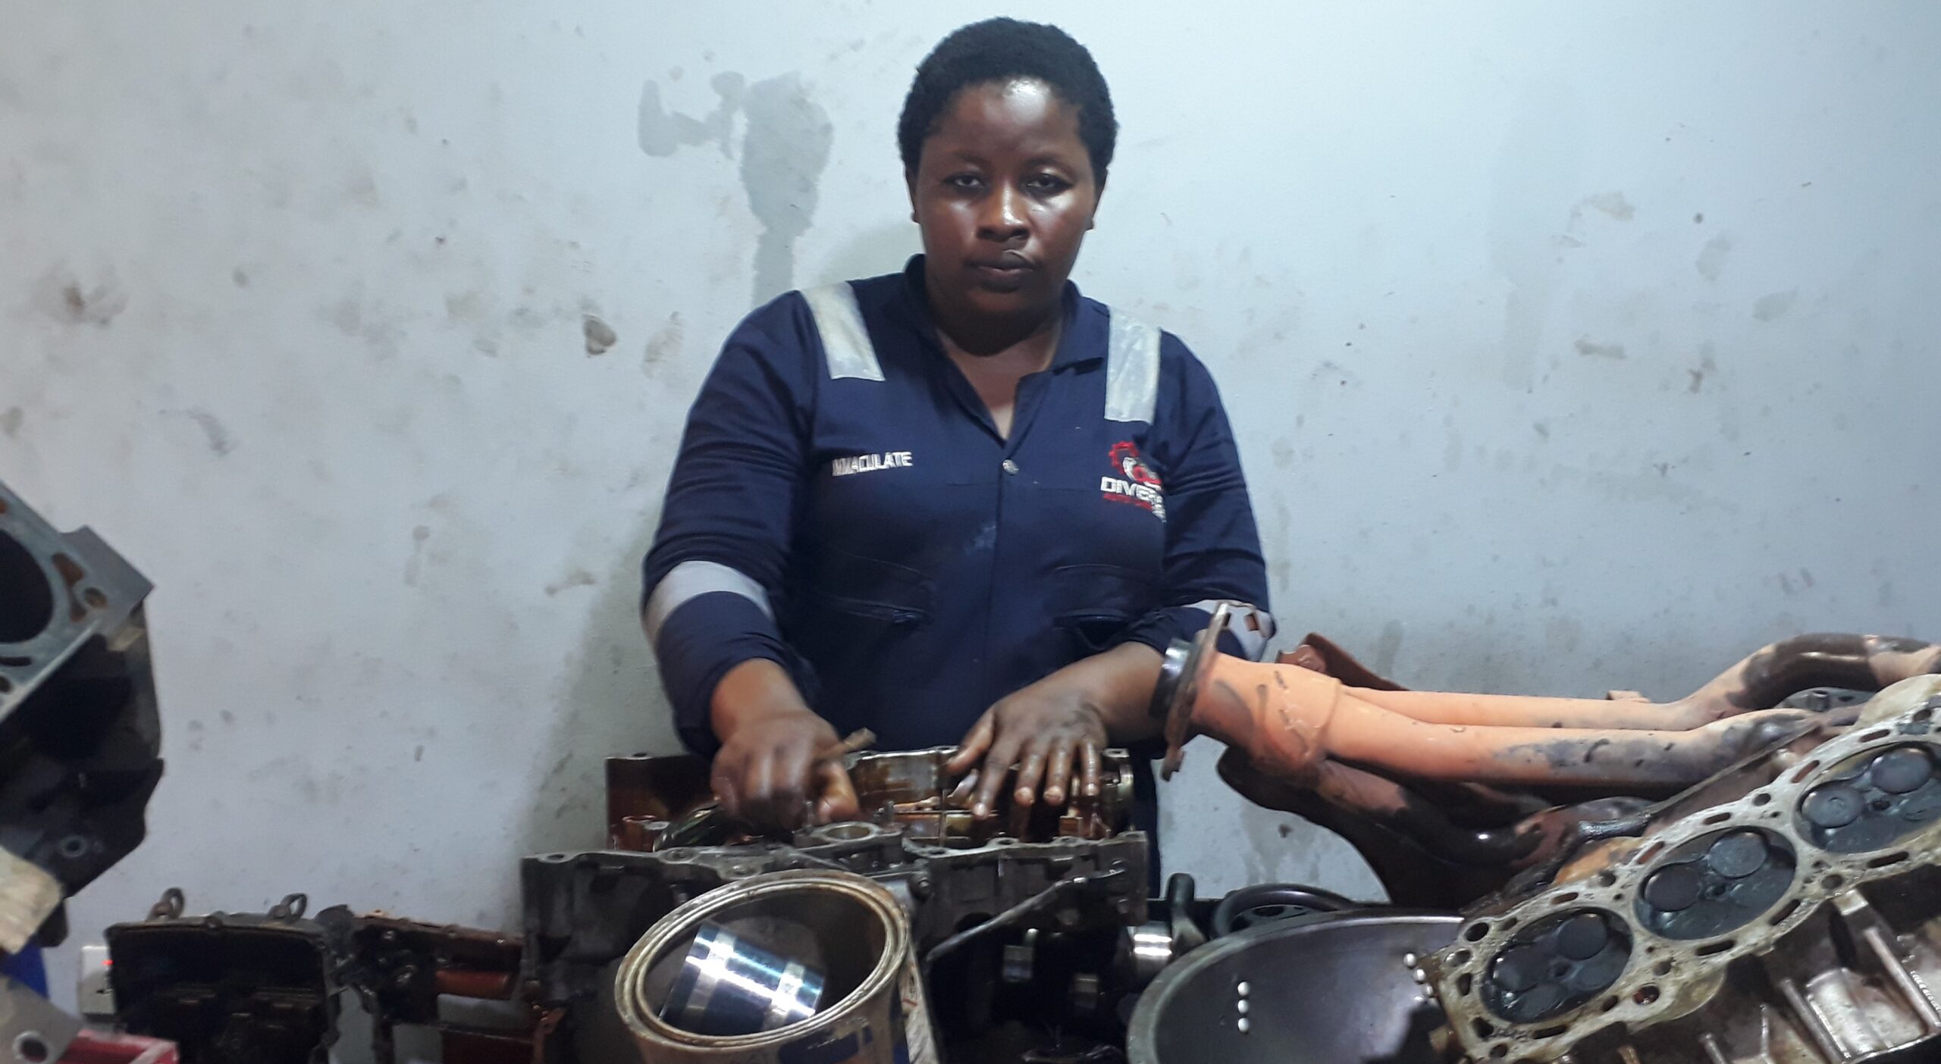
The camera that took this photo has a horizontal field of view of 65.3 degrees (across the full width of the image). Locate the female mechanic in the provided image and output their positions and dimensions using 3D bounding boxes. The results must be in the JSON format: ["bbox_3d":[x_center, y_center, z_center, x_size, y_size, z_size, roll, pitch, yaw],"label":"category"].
[{"bbox_3d":[-0.012,0.355,1.365,0.550,1.580,0.460,0,2,-12],"label":"female mechanic"}]

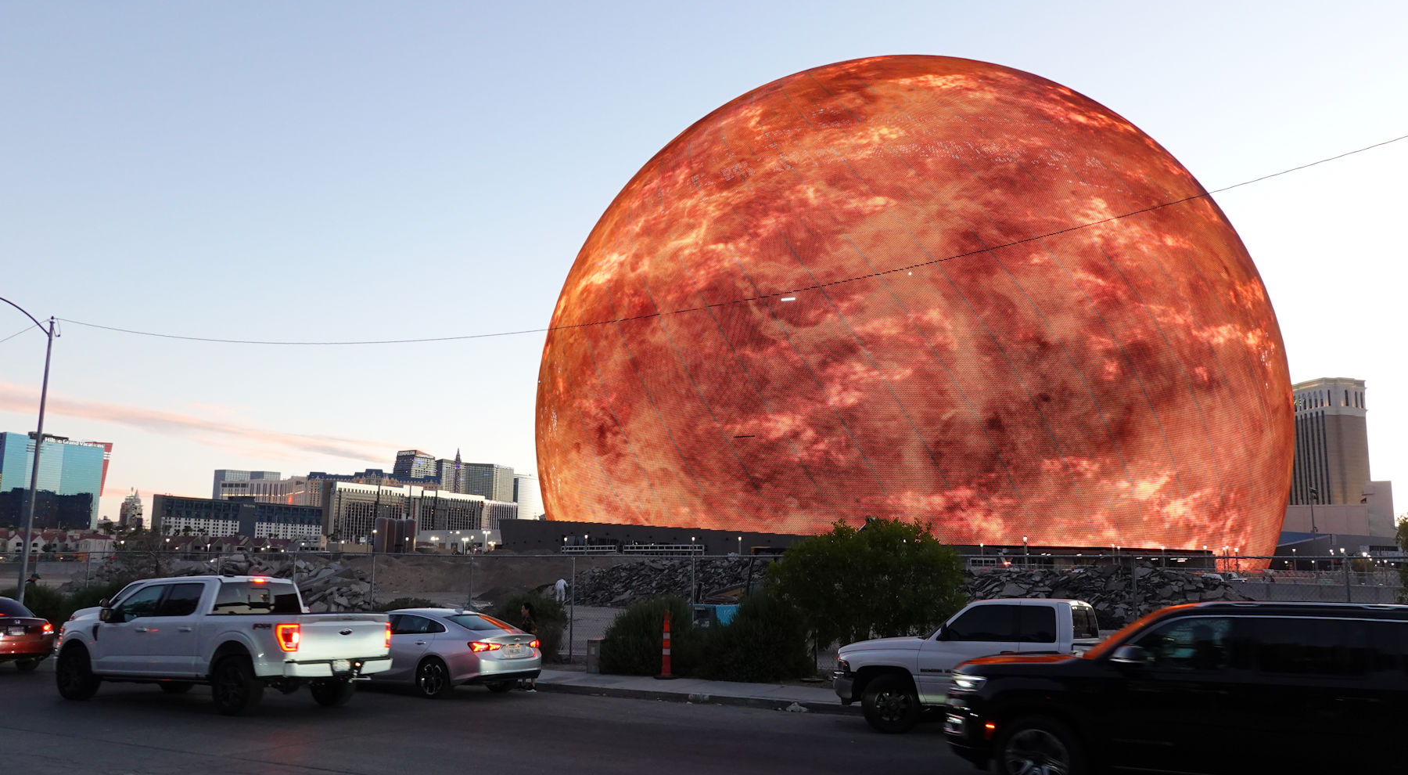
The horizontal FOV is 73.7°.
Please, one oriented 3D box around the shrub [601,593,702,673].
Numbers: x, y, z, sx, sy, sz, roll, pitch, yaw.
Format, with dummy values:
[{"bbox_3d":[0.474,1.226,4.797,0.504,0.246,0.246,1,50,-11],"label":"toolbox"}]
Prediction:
[{"bbox_3d":[-1.154,4.888,18.731,2.000,1.560,1.800,-3,-11,22],"label":"shrub"}]

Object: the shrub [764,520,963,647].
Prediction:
[{"bbox_3d":[3.155,4.106,18.066,3.600,3.000,3.200,-3,-11,22],"label":"shrub"}]

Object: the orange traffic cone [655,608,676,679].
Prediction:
[{"bbox_3d":[-0.714,4.874,17.829,0.420,1.220,0.420,1,-10,0],"label":"orange traffic cone"}]

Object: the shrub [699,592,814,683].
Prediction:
[{"bbox_3d":[0.998,4.739,18.050,2.250,1.660,2.000,-3,-11,22],"label":"shrub"}]

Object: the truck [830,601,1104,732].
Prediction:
[{"bbox_3d":[4.789,3.929,13.240,5.690,1.890,2.030,-5,-12,31],"label":"truck"}]

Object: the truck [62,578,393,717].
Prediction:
[{"bbox_3d":[-8.113,4.171,15.650,5.880,1.980,2.100,-4,-11,25],"label":"truck"}]

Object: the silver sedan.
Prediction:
[{"bbox_3d":[-5.286,4.760,17.302,4.930,1.460,1.860,-6,-12,34],"label":"silver sedan"}]

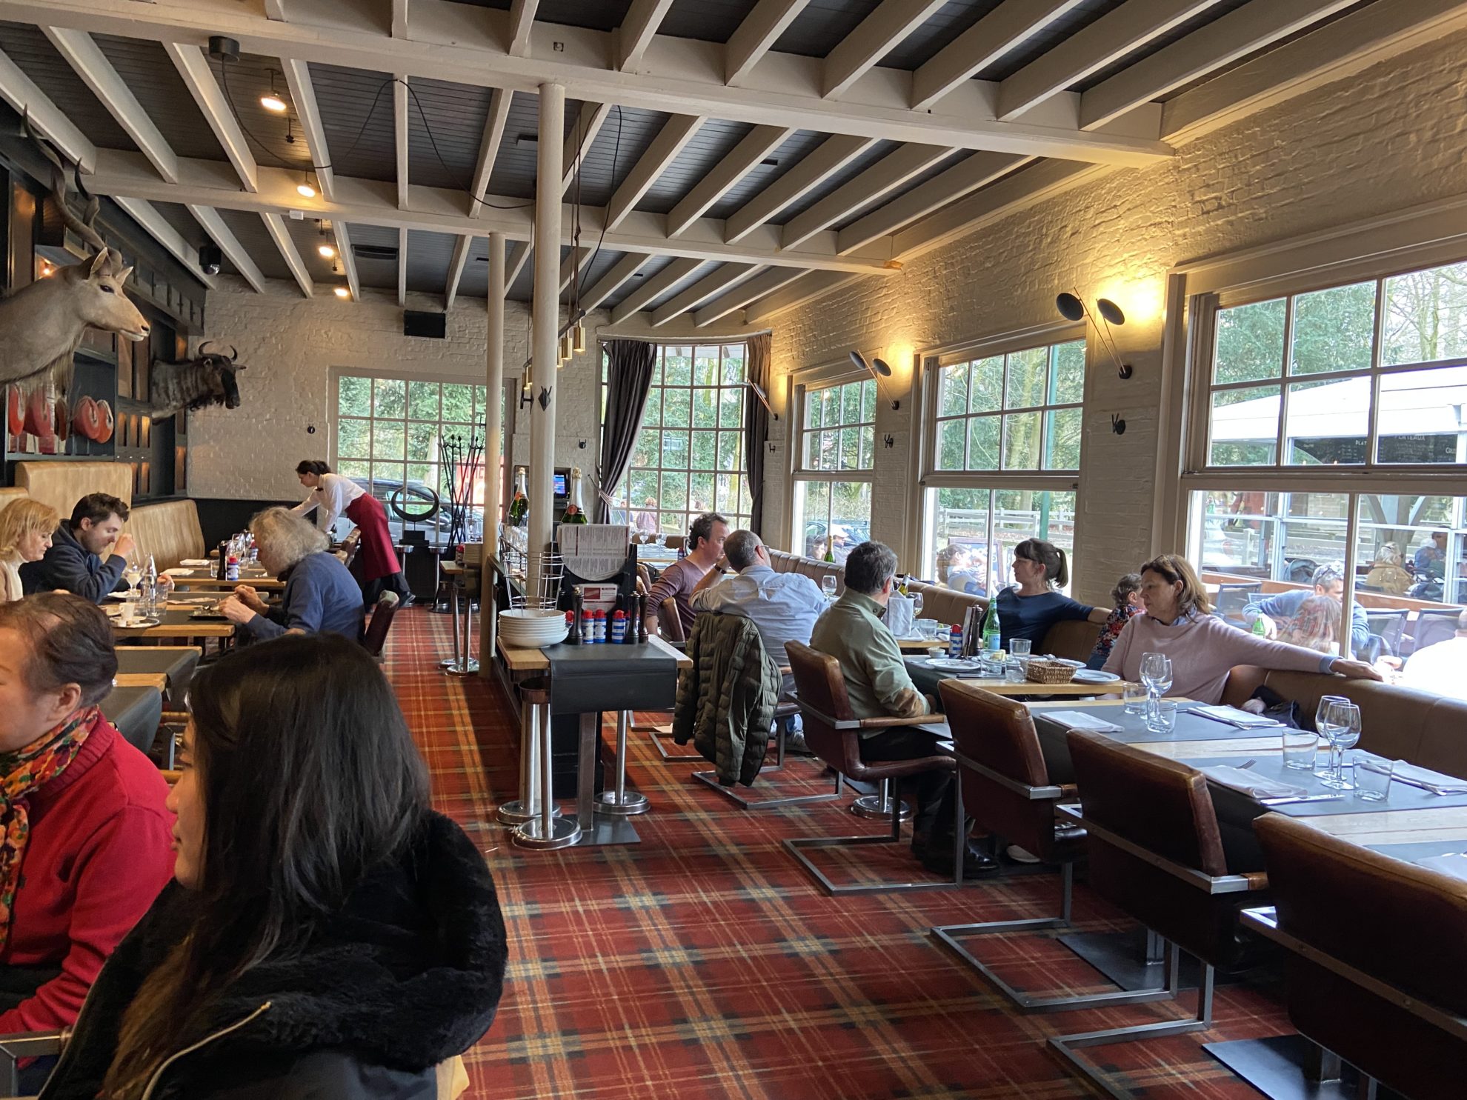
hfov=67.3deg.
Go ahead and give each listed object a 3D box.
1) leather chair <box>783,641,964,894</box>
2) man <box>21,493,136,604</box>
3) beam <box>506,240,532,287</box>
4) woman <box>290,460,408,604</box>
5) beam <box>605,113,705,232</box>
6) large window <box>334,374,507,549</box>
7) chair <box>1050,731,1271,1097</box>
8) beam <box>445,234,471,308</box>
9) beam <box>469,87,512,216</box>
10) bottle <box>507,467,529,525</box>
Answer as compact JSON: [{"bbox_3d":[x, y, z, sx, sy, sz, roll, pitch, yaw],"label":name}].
[{"bbox_3d":[0.540,0.806,4.310,0.545,0.860,0.560,1,4,-17],"label":"leather chair"},{"bbox_3d":[-3.232,0.368,5.513,0.725,1.310,0.548,1,4,-17],"label":"man"},{"bbox_3d":[-2.043,-2.574,10.172,0.053,0.178,4.396,1,4,-17],"label":"beam"},{"bbox_3d":[-3.901,-0.139,11.273,1.180,1.570,0.500,1,4,-17],"label":"woman"},{"bbox_3d":[-0.498,-2.299,6.600,0.053,0.178,2.864,1,4,-17],"label":"beam"},{"bbox_3d":[-3.466,-0.989,12.239,1.894,1.865,0.118,1,4,-17],"label":"large window"},{"bbox_3d":[1.167,0.906,2.706,0.550,0.845,0.554,1,4,-17],"label":"chair"},{"bbox_3d":[-2.504,-2.584,10.035,0.056,0.178,4.396,1,4,-17],"label":"beam"},{"bbox_3d":[-1.400,-2.319,6.331,0.056,0.178,2.864,1,4,-17],"label":"beam"},{"bbox_3d":[-1.328,-0.263,6.905,0.145,0.490,0.145,1,4,-17],"label":"bottle"}]

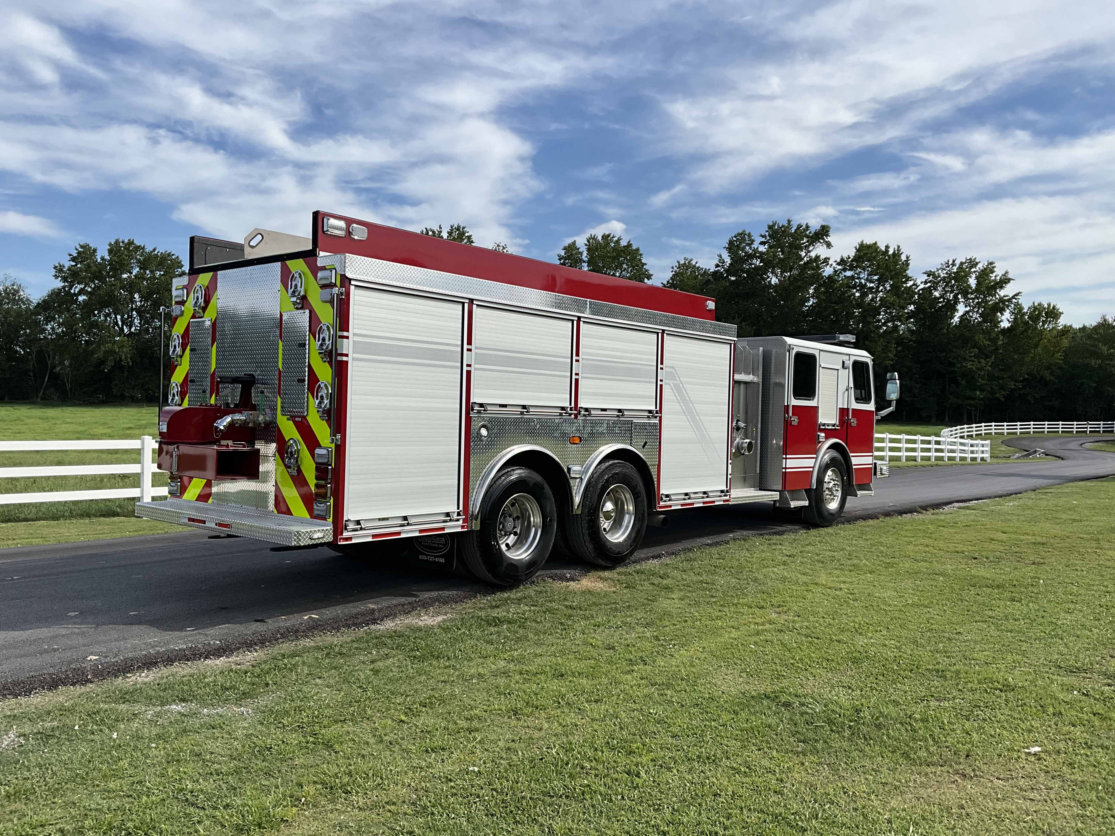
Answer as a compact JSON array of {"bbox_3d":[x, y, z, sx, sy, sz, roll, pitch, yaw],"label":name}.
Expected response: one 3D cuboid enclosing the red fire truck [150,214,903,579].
[{"bbox_3d":[0.845,0.007,11.537,2.600,2.980,11.060,1,0,40],"label":"red fire truck"}]

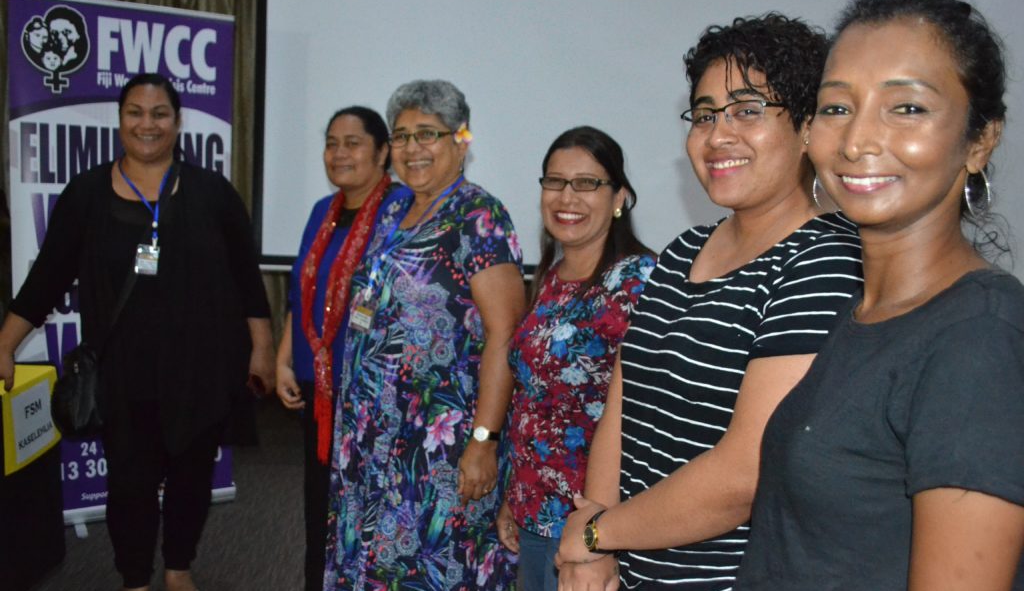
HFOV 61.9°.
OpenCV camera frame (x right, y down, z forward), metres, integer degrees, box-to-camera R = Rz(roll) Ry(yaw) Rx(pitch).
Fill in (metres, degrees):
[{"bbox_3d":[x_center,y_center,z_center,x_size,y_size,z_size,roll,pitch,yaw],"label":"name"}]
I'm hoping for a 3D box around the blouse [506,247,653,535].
[{"bbox_3d":[0.147,0.193,1.730,0.400,0.550,0.260,8,9,43],"label":"blouse"}]

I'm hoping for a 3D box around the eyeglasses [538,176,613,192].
[{"bbox_3d":[0.142,-0.214,1.732,0.137,0.042,0.140,5,7,25],"label":"eyeglasses"}]

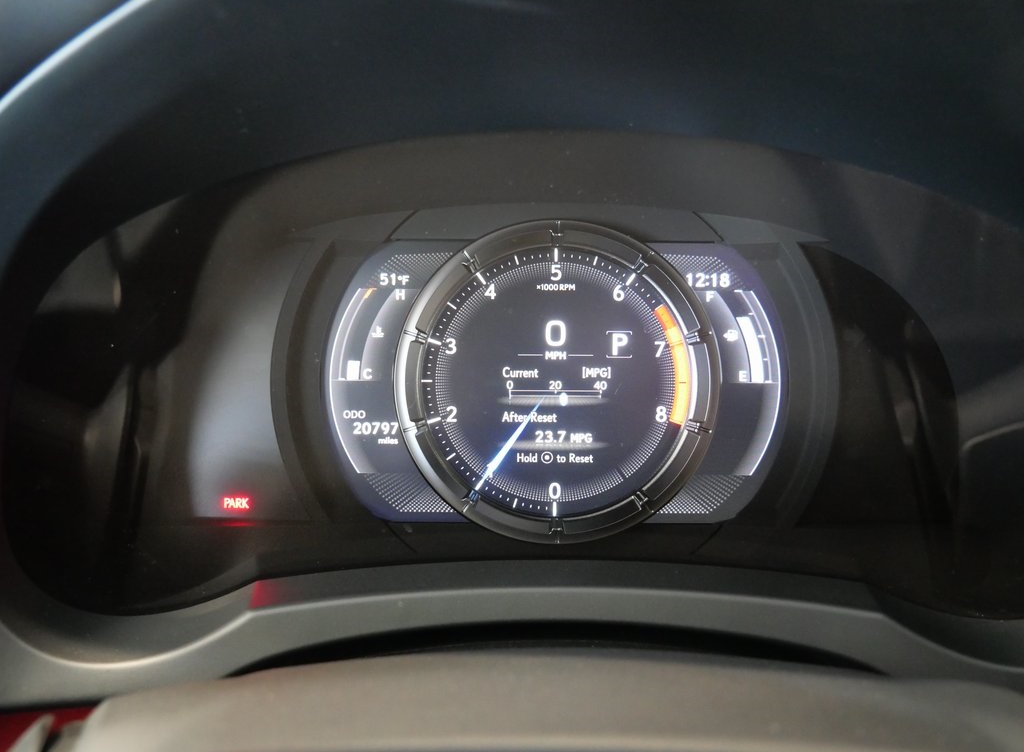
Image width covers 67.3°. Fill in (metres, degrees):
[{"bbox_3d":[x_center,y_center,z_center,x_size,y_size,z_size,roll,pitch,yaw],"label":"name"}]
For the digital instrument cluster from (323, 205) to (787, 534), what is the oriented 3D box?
[{"bbox_3d":[0.018,-0.001,0.297,0.178,0.123,0.035,0,0,0],"label":"digital instrument cluster"}]

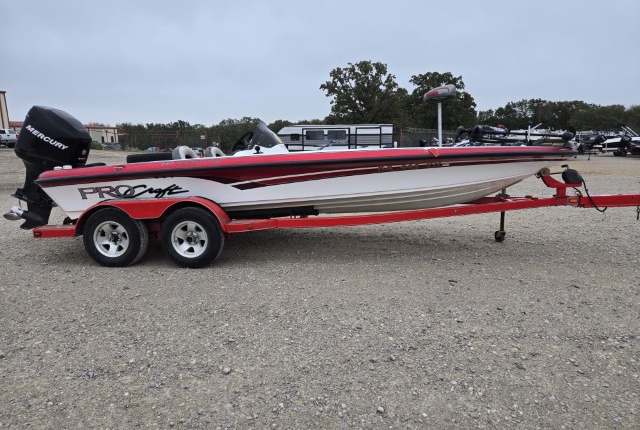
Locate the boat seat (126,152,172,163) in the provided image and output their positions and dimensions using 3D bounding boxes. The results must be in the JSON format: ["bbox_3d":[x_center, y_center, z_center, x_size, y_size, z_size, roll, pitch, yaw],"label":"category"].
[{"bbox_3d":[-2.130,-0.687,5.516,0.520,0.220,0.480,-2,10,3],"label":"boat seat"}]

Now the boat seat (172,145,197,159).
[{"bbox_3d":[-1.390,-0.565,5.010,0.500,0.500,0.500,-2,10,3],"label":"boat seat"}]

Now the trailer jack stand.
[{"bbox_3d":[2.391,-0.026,5.616,0.210,0.760,0.200,-1,10,3],"label":"trailer jack stand"}]

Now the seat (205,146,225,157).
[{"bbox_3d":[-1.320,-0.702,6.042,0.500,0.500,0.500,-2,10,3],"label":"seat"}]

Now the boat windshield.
[{"bbox_3d":[-0.612,-0.910,4.866,0.380,0.320,0.600,-2,10,3],"label":"boat windshield"}]

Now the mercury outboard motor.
[{"bbox_3d":[-3.568,-0.625,5.598,0.940,1.570,0.580,11,11,0],"label":"mercury outboard motor"}]

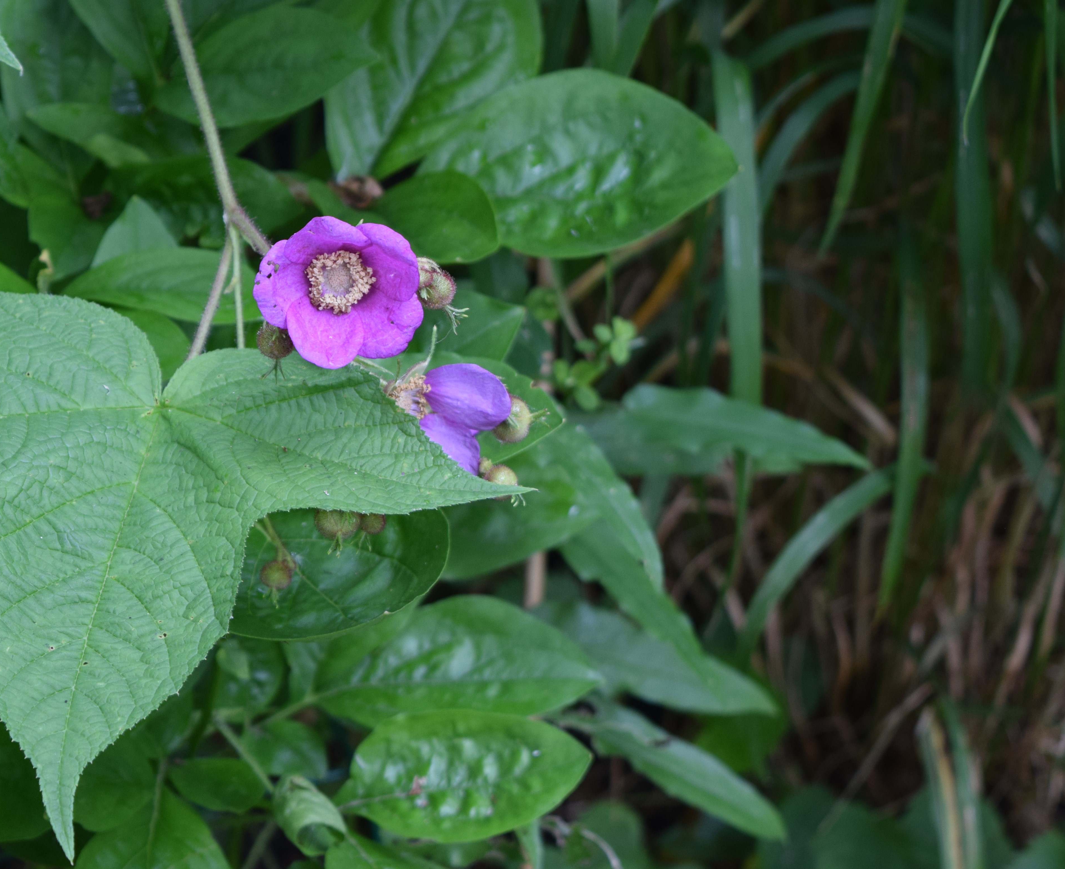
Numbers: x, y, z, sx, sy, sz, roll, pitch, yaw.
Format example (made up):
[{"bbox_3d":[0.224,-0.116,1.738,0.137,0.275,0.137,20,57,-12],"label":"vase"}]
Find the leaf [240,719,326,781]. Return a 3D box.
[{"bbox_3d":[-0.085,0.109,1.020,0.029,0.008,0.027,9,45,5],"label":"leaf"}]

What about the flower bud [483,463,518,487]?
[{"bbox_3d":[-0.008,0.012,0.820,0.009,0.009,0.009,0,23,0],"label":"flower bud"}]

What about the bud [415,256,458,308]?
[{"bbox_3d":[-0.025,-0.039,0.765,0.011,0.013,0.011,0,22,0],"label":"bud"}]

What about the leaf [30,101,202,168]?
[{"bbox_3d":[-0.141,-0.101,1.000,0.060,0.010,0.029,5,50,8],"label":"leaf"}]

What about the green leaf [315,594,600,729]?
[{"bbox_3d":[-0.023,0.069,0.910,0.086,0.013,0.038,-3,57,-2],"label":"green leaf"}]

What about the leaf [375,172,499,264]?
[{"bbox_3d":[-0.031,-0.068,0.930,0.046,0.009,0.036,9,53,3],"label":"leaf"}]

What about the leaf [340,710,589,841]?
[{"bbox_3d":[-0.020,0.100,0.870,0.073,0.012,0.036,-9,60,-5],"label":"leaf"}]

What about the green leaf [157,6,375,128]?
[{"bbox_3d":[-0.085,-0.118,0.950,0.068,0.012,0.033,-9,58,-6],"label":"green leaf"}]

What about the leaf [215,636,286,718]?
[{"bbox_3d":[-0.093,0.079,0.980,0.026,0.009,0.033,5,53,-3],"label":"leaf"}]

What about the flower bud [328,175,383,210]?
[{"bbox_3d":[-0.057,-0.077,0.950,0.017,0.011,0.014,0,25,0],"label":"flower bud"}]

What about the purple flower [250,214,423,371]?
[{"bbox_3d":[-0.049,-0.036,0.755,0.043,0.038,0.020,0,0,-2],"label":"purple flower"}]

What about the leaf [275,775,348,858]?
[{"bbox_3d":[-0.069,0.118,0.920,0.018,0.019,0.027,-12,46,-25],"label":"leaf"}]

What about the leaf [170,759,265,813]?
[{"bbox_3d":[-0.102,0.113,0.960,0.033,0.008,0.024,5,47,4],"label":"leaf"}]

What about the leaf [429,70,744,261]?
[{"bbox_3d":[0.014,-0.083,0.910,0.096,0.015,0.054,-4,63,-2],"label":"leaf"}]

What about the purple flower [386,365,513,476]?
[{"bbox_3d":[-0.022,-0.004,0.790,0.031,0.030,0.024,-3,7,30],"label":"purple flower"}]

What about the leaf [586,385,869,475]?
[{"bbox_3d":[0.069,-0.002,1.050,0.098,0.014,0.036,6,45,6],"label":"leaf"}]

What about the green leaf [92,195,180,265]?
[{"bbox_3d":[-0.127,-0.064,0.950,0.032,0.008,0.036,0,56,0],"label":"green leaf"}]

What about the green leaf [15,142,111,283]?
[{"bbox_3d":[-0.142,-0.068,0.900,0.024,0.010,0.041,7,60,4],"label":"green leaf"}]

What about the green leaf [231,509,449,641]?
[{"bbox_3d":[-0.052,0.037,0.800,0.057,0.012,0.039,12,66,6],"label":"green leaf"}]

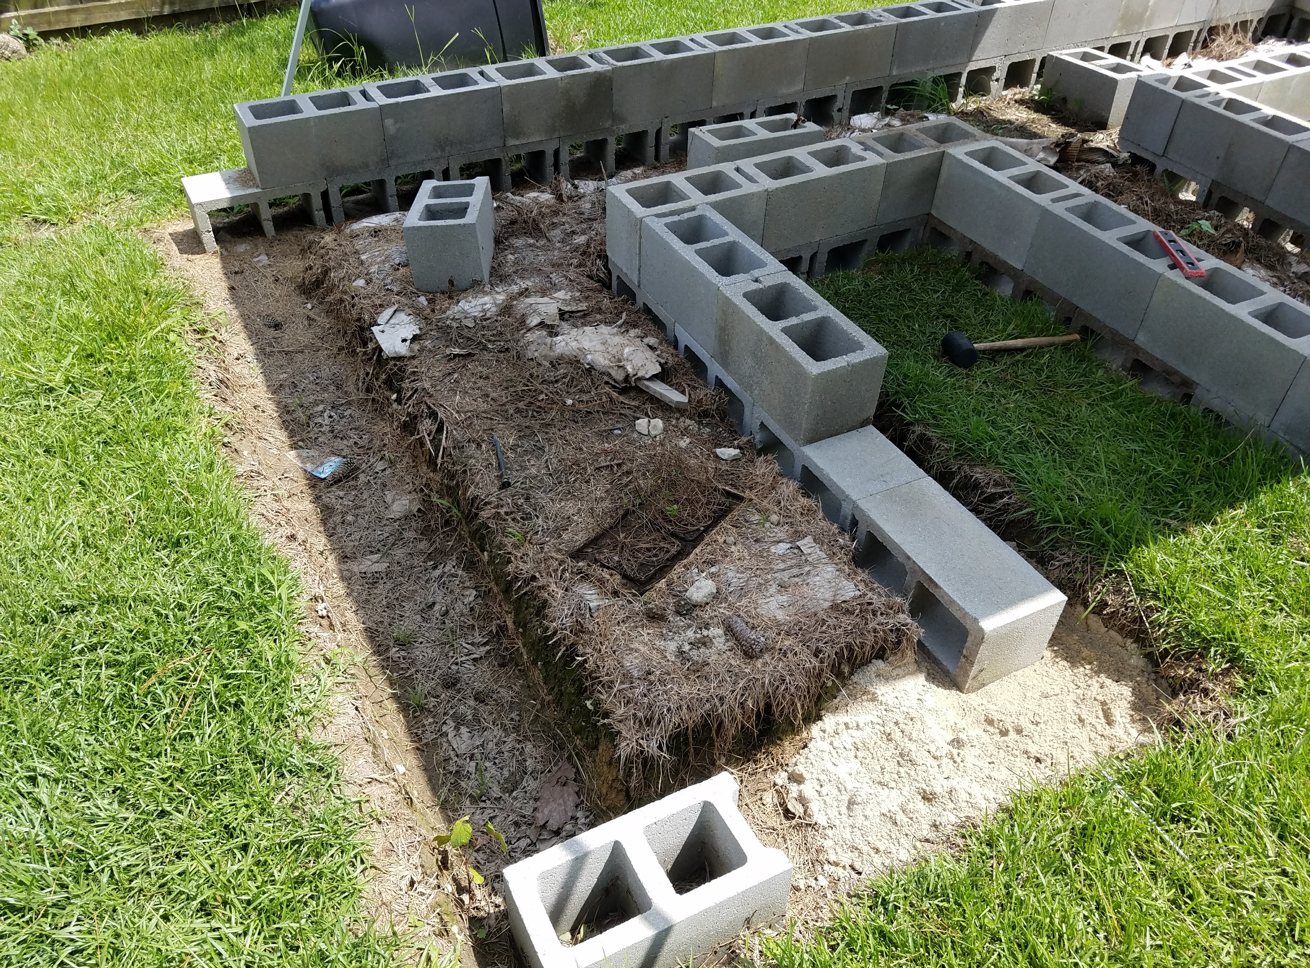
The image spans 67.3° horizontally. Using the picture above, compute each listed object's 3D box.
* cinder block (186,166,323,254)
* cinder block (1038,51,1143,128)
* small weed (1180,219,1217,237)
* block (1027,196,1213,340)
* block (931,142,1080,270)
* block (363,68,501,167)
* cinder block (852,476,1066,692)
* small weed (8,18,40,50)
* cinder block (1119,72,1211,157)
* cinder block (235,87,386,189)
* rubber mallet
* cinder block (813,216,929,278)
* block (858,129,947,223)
[{"bbox_3d":[-1.260,-0.893,3.171,0.397,0.194,0.194,-18,44,-20],"label":"cinder block"},{"bbox_3d":[1.756,-1.573,3.917,0.194,0.194,0.397,-14,39,-16],"label":"cinder block"},{"bbox_3d":[1.693,-0.798,3.063,0.110,0.050,0.060,0,41,0],"label":"small weed"},{"bbox_3d":[1.216,-0.581,2.606,0.194,0.195,0.397,-18,45,-21],"label":"block"},{"bbox_3d":[1.033,-0.817,2.868,0.194,0.195,0.397,-18,45,-21],"label":"block"},{"bbox_3d":[-0.724,-1.215,3.251,0.397,0.194,0.194,-18,44,-20],"label":"block"},{"bbox_3d":[0.597,0.199,2.018,0.194,0.194,0.397,-19,45,-21],"label":"cinder block"},{"bbox_3d":[-2.790,-1.990,4.354,0.125,0.120,0.120,-21,46,-24],"label":"small weed"},{"bbox_3d":[1.855,-1.295,3.398,0.397,0.194,0.194,-17,44,-20],"label":"cinder block"},{"bbox_3d":[-1.069,-1.089,3.085,0.397,0.195,0.194,-18,45,-21],"label":"cinder block"},{"bbox_3d":[0.951,-0.373,2.596,0.380,0.066,0.105,-6,41,-11],"label":"rubber mallet"},{"bbox_3d":[0.614,-0.757,3.087,0.397,0.194,0.194,-18,44,-21],"label":"cinder block"},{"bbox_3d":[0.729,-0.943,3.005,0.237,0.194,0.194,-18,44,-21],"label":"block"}]

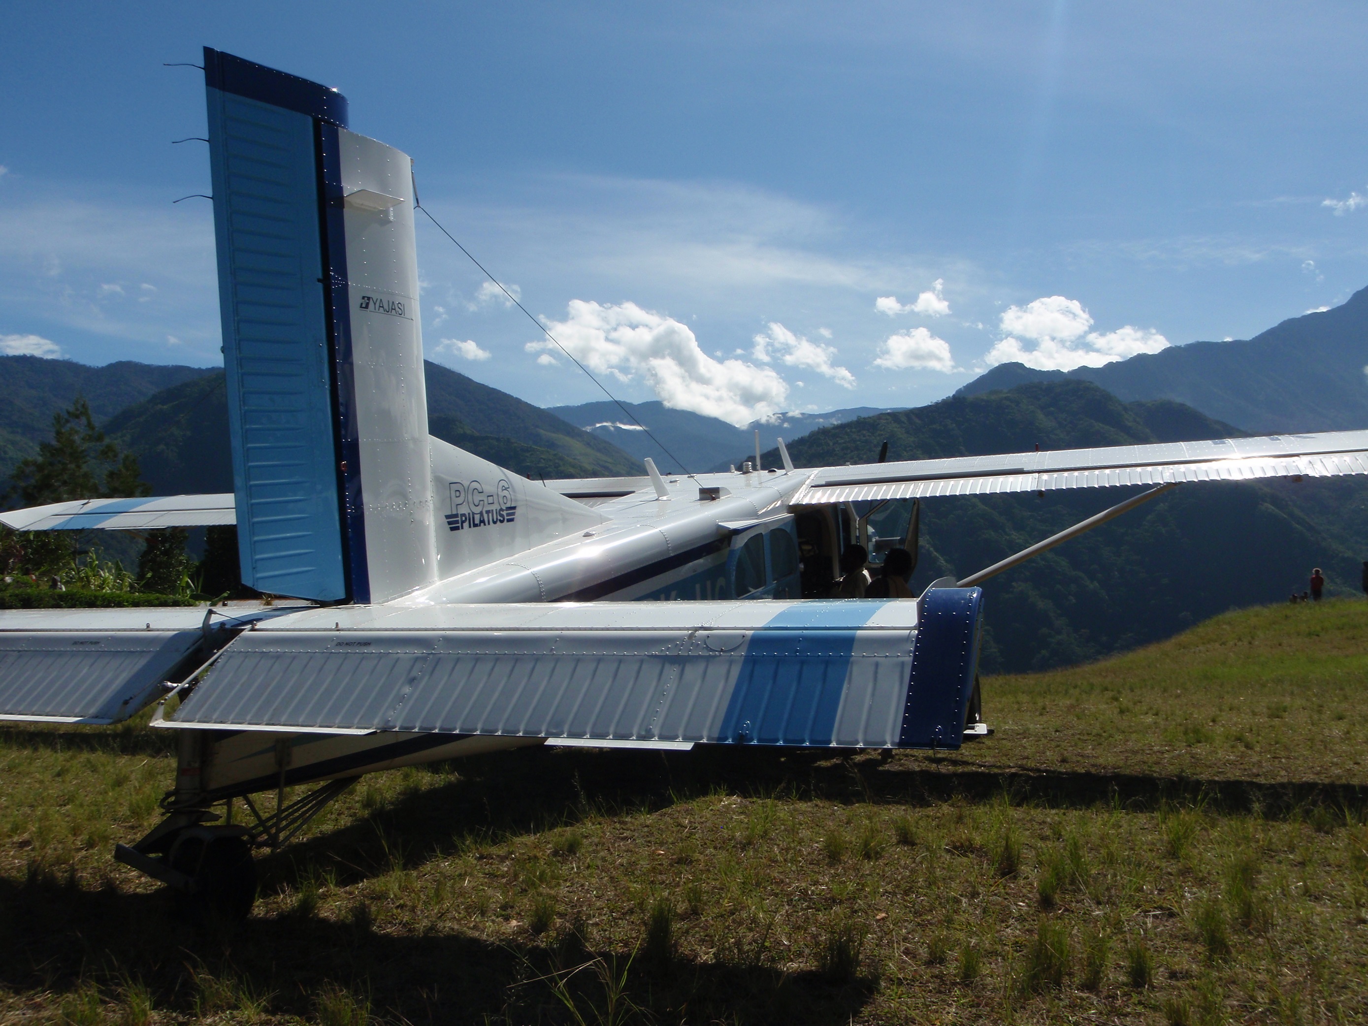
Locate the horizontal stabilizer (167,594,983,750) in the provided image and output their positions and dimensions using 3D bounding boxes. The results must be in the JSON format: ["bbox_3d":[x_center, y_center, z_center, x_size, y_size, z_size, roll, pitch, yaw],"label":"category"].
[{"bbox_3d":[-0.352,0.437,3.533,2.520,0.340,1.000,-2,2,21],"label":"horizontal stabilizer"}]

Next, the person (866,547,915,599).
[{"bbox_3d":[1.660,1.123,8.793,0.340,1.685,0.480,-3,-5,35],"label":"person"}]

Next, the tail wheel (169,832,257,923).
[{"bbox_3d":[-1.574,1.226,3.700,0.320,0.320,0.160,-3,-5,35],"label":"tail wheel"}]

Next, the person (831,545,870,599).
[{"bbox_3d":[1.344,1.111,8.892,0.340,1.715,0.470,-1,-4,20],"label":"person"}]

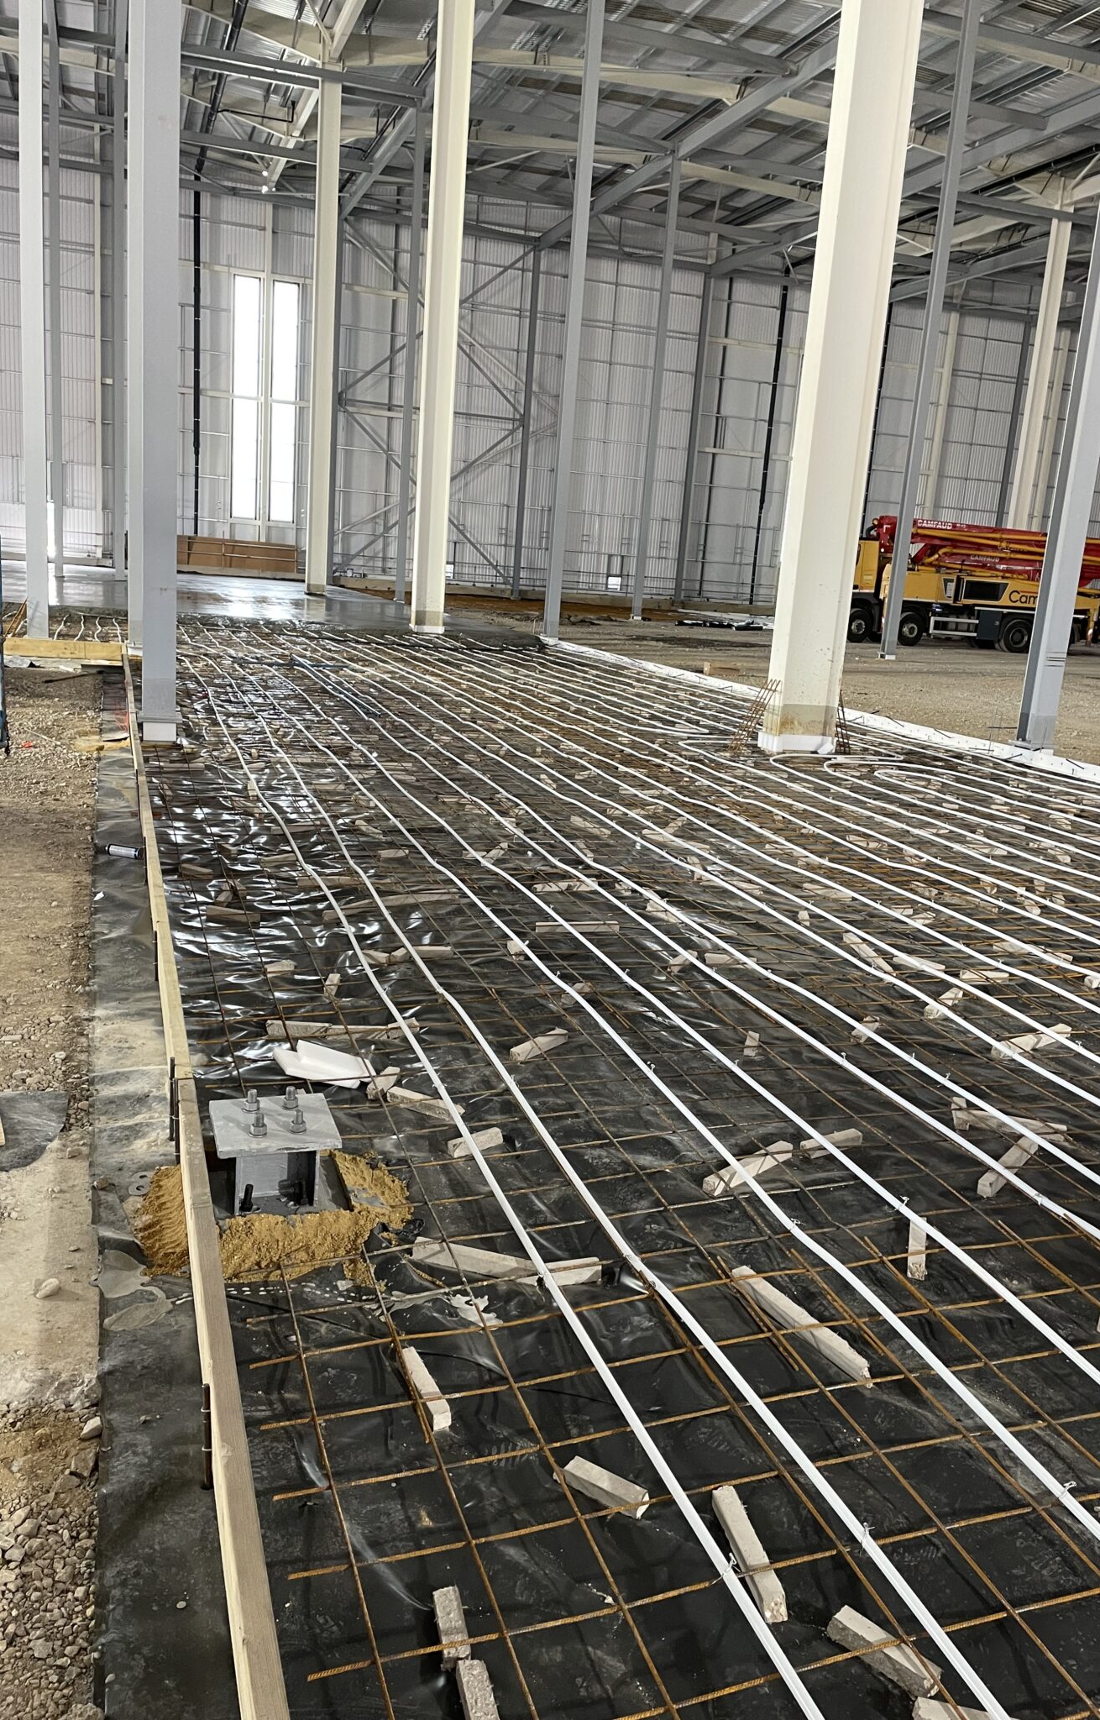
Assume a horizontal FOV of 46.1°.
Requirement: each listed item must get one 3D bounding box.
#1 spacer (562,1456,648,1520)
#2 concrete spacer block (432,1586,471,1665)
[{"bbox_3d":[0.100,1.165,2.407,0.168,0.033,0.043,11,15,32],"label":"spacer"},{"bbox_3d":[-0.159,1.234,2.075,0.041,0.031,0.135,0,13,-13],"label":"concrete spacer block"}]

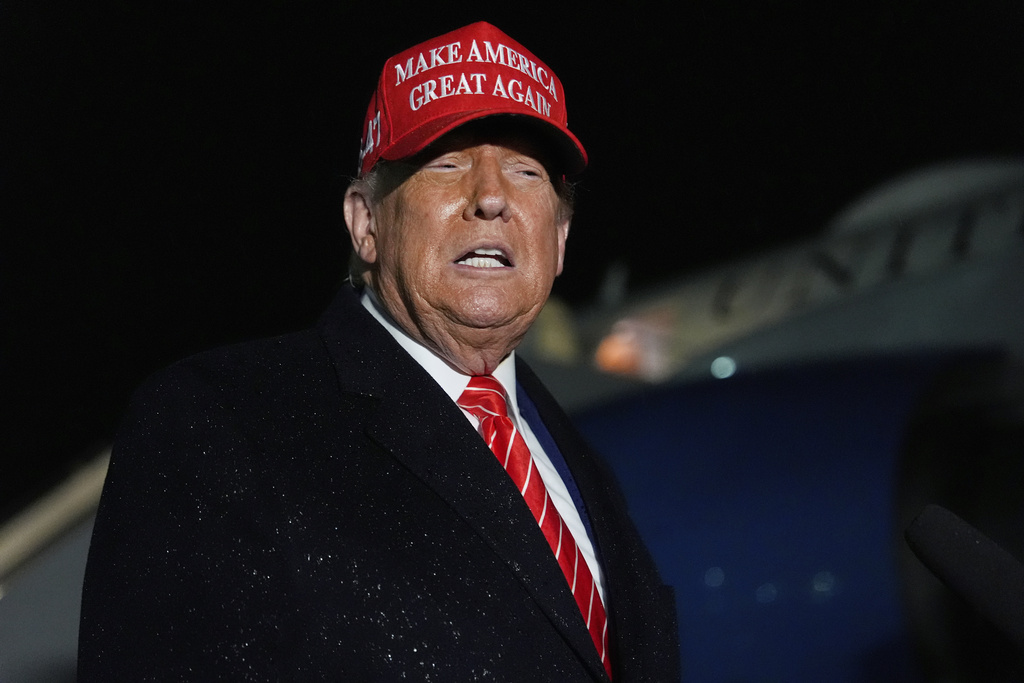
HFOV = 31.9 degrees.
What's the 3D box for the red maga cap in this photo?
[{"bbox_3d":[-0.031,-0.197,1.512,0.178,0.144,0.262,5,-12,-12],"label":"red maga cap"}]

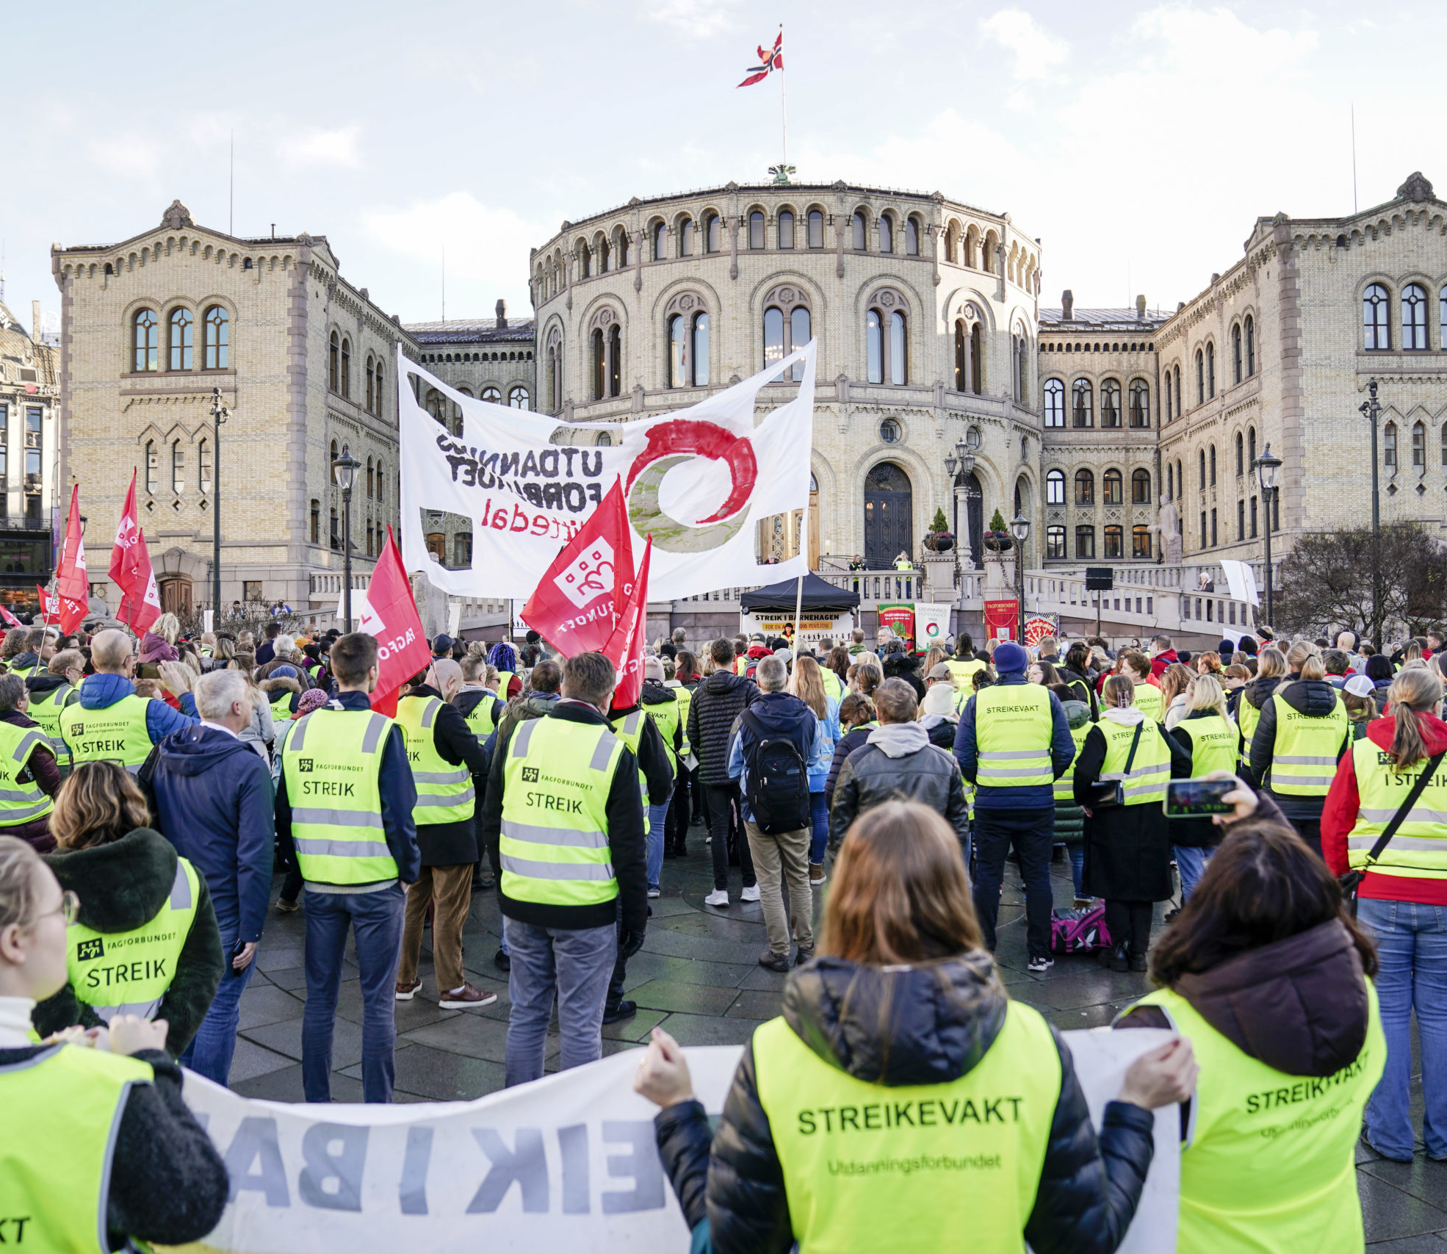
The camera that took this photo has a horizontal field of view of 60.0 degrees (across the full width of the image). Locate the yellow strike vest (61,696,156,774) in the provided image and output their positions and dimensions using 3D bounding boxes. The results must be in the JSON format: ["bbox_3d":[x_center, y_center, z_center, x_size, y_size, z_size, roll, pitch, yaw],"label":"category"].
[{"bbox_3d":[-2.950,0.650,6.000,0.450,0.650,0.310,0,-1,-12],"label":"yellow strike vest"}]

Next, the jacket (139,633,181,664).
[{"bbox_3d":[-3.865,0.287,8.600,0.420,0.550,0.320,-1,-1,35],"label":"jacket"}]

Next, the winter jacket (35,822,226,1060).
[{"bbox_3d":[-1.464,0.824,3.080,0.490,0.680,0.350,0,-1,-18],"label":"winter jacket"}]

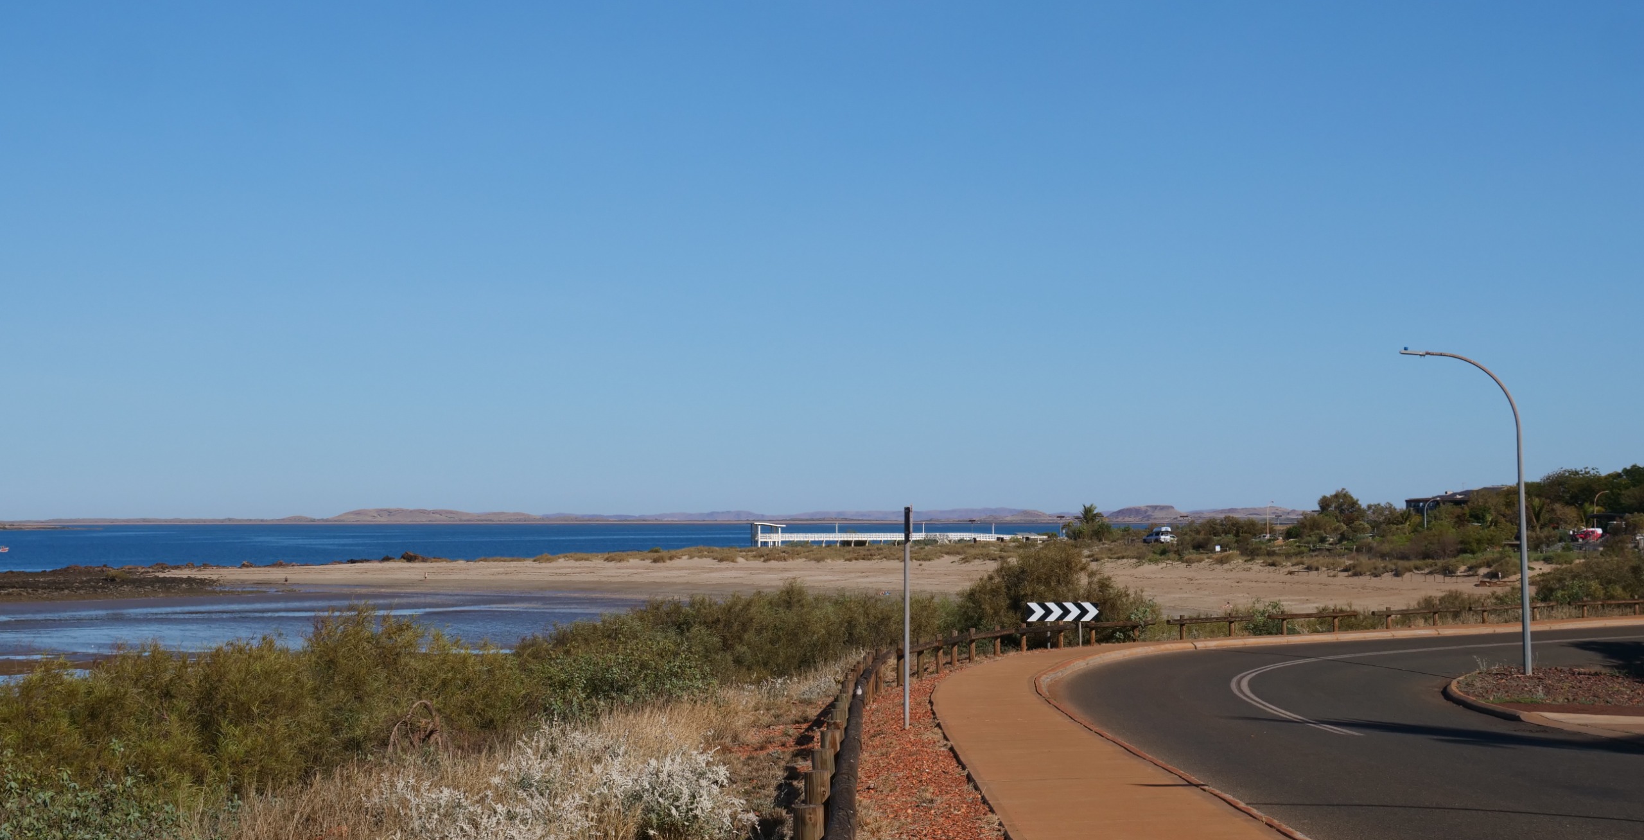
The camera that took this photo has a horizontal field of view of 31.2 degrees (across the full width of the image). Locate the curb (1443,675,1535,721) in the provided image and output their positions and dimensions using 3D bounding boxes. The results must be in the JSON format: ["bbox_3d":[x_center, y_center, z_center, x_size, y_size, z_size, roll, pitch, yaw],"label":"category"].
[{"bbox_3d":[11.783,4.888,52.000,1.200,0.160,14.000,0,-2,11],"label":"curb"}]

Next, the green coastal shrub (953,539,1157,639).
[{"bbox_3d":[7.046,5.105,89.000,6.100,3.100,5.000,0,-2,5],"label":"green coastal shrub"}]

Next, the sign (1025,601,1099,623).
[{"bbox_3d":[6.974,5.575,85.500,2.300,0.585,0.050,0,-2,-13],"label":"sign"}]

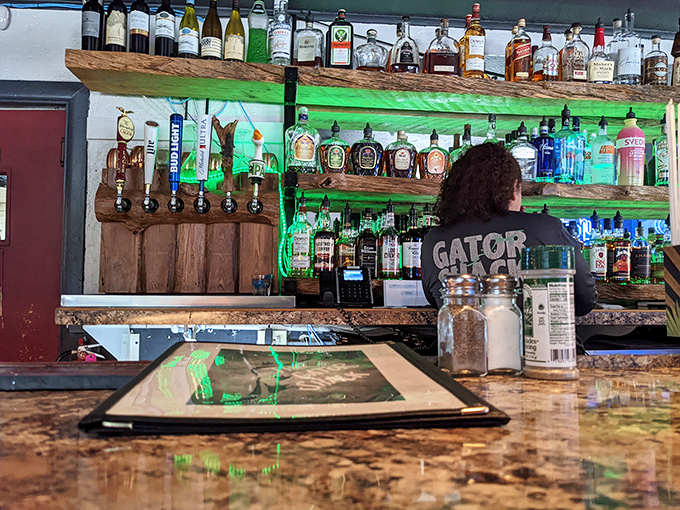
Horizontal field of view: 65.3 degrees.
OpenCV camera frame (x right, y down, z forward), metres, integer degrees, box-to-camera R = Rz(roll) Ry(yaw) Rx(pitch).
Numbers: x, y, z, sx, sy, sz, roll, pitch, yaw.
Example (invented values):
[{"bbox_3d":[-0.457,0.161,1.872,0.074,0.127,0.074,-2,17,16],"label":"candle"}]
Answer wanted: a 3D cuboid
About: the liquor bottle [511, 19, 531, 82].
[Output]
[{"bbox_3d":[0.784,-0.878,2.287,0.075,0.287,0.075,1,-2,7],"label":"liquor bottle"}]

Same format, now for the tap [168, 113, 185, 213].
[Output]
[{"bbox_3d":[-0.643,-0.364,2.085,0.063,0.393,0.100,1,-1,-6],"label":"tap"}]

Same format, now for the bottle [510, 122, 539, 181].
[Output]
[{"bbox_3d":[0.791,-0.436,2.276,0.112,0.271,0.085,1,-2,-7],"label":"bottle"}]

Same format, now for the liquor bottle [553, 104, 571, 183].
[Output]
[{"bbox_3d":[0.984,-0.479,2.311,0.088,0.356,0.075,1,-1,-6],"label":"liquor bottle"}]

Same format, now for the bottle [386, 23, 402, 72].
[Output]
[{"bbox_3d":[0.260,-0.874,2.318,0.120,0.278,0.075,1,-1,-4],"label":"bottle"}]

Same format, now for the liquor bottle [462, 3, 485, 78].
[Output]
[{"bbox_3d":[0.564,-0.884,2.217,0.085,0.344,0.085,1,-2,-5],"label":"liquor bottle"}]

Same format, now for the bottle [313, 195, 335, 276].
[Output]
[{"bbox_3d":[-0.063,-0.078,2.200,0.087,0.340,0.083,1,-4,-6],"label":"bottle"}]

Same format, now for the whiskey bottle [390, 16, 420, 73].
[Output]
[{"bbox_3d":[0.273,-0.855,2.190,0.120,0.264,0.096,1,-2,-7],"label":"whiskey bottle"}]

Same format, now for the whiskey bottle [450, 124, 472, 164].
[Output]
[{"bbox_3d":[0.547,-0.433,2.276,0.130,0.255,0.085,1,-1,-5],"label":"whiskey bottle"}]

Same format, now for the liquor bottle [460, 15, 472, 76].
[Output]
[{"bbox_3d":[0.558,-0.878,2.270,0.085,0.305,0.083,1,-4,-7],"label":"liquor bottle"}]

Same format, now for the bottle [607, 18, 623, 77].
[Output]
[{"bbox_3d":[1.280,-0.908,2.438,0.092,0.363,0.092,1,-2,-7],"label":"bottle"}]

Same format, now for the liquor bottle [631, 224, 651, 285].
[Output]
[{"bbox_3d":[1.287,-0.011,2.268,0.074,0.265,0.074,1,-2,-5],"label":"liquor bottle"}]

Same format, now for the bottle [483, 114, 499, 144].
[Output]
[{"bbox_3d":[0.657,-0.463,2.290,0.088,0.295,0.085,1,-4,-7],"label":"bottle"}]

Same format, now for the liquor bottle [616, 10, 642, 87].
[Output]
[{"bbox_3d":[1.259,-0.894,2.302,0.088,0.357,0.088,0,-2,22],"label":"liquor bottle"}]

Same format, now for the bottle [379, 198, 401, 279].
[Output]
[{"bbox_3d":[0.204,-0.065,2.189,0.082,0.329,0.082,1,-2,-7],"label":"bottle"}]

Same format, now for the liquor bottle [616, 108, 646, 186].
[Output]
[{"bbox_3d":[1.259,-0.461,2.293,0.108,0.350,0.108,1,-2,-12],"label":"liquor bottle"}]

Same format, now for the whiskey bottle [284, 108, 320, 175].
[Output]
[{"bbox_3d":[-0.150,-0.465,2.183,0.146,0.291,0.100,1,-1,-8],"label":"whiskey bottle"}]

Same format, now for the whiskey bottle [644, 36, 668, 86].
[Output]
[{"bbox_3d":[1.382,-0.836,2.316,0.090,0.240,0.090,1,-2,4],"label":"whiskey bottle"}]

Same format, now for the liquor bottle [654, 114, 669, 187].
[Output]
[{"bbox_3d":[1.491,-0.479,2.420,0.098,0.335,0.092,1,-4,-6],"label":"liquor bottle"}]

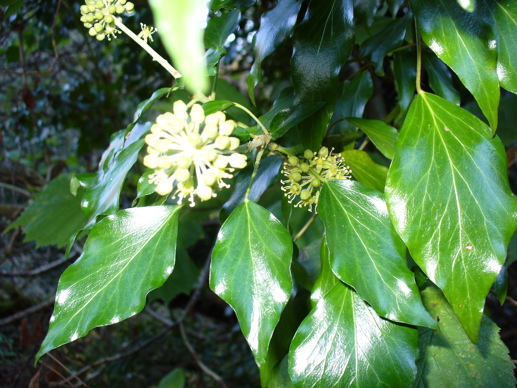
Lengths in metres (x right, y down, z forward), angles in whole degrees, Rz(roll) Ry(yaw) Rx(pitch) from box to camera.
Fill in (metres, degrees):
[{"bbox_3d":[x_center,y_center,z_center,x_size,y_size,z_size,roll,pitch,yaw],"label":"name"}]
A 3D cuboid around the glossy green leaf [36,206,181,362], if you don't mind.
[{"bbox_3d":[-0.069,0.042,0.256,0.045,0.096,0.017,40,-9,13],"label":"glossy green leaf"}]

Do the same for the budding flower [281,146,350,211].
[{"bbox_3d":[0.032,-0.008,0.300,0.038,0.036,0.036,-2,16,-6],"label":"budding flower"}]

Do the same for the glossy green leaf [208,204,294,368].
[{"bbox_3d":[-0.003,0.042,0.262,0.039,0.077,0.015,-6,-10,-1],"label":"glossy green leaf"}]

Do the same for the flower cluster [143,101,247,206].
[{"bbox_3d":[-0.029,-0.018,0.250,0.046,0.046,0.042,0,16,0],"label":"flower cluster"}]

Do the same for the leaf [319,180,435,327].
[{"bbox_3d":[0.059,0.030,0.277,0.042,0.090,0.016,-35,-11,-13],"label":"leaf"}]

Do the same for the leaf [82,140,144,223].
[{"bbox_3d":[-0.079,-0.006,0.297,0.012,0.062,0.036,37,-5,-40],"label":"leaf"}]

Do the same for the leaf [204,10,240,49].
[{"bbox_3d":[-0.025,-0.106,0.360,0.030,0.032,0.012,22,13,13],"label":"leaf"}]

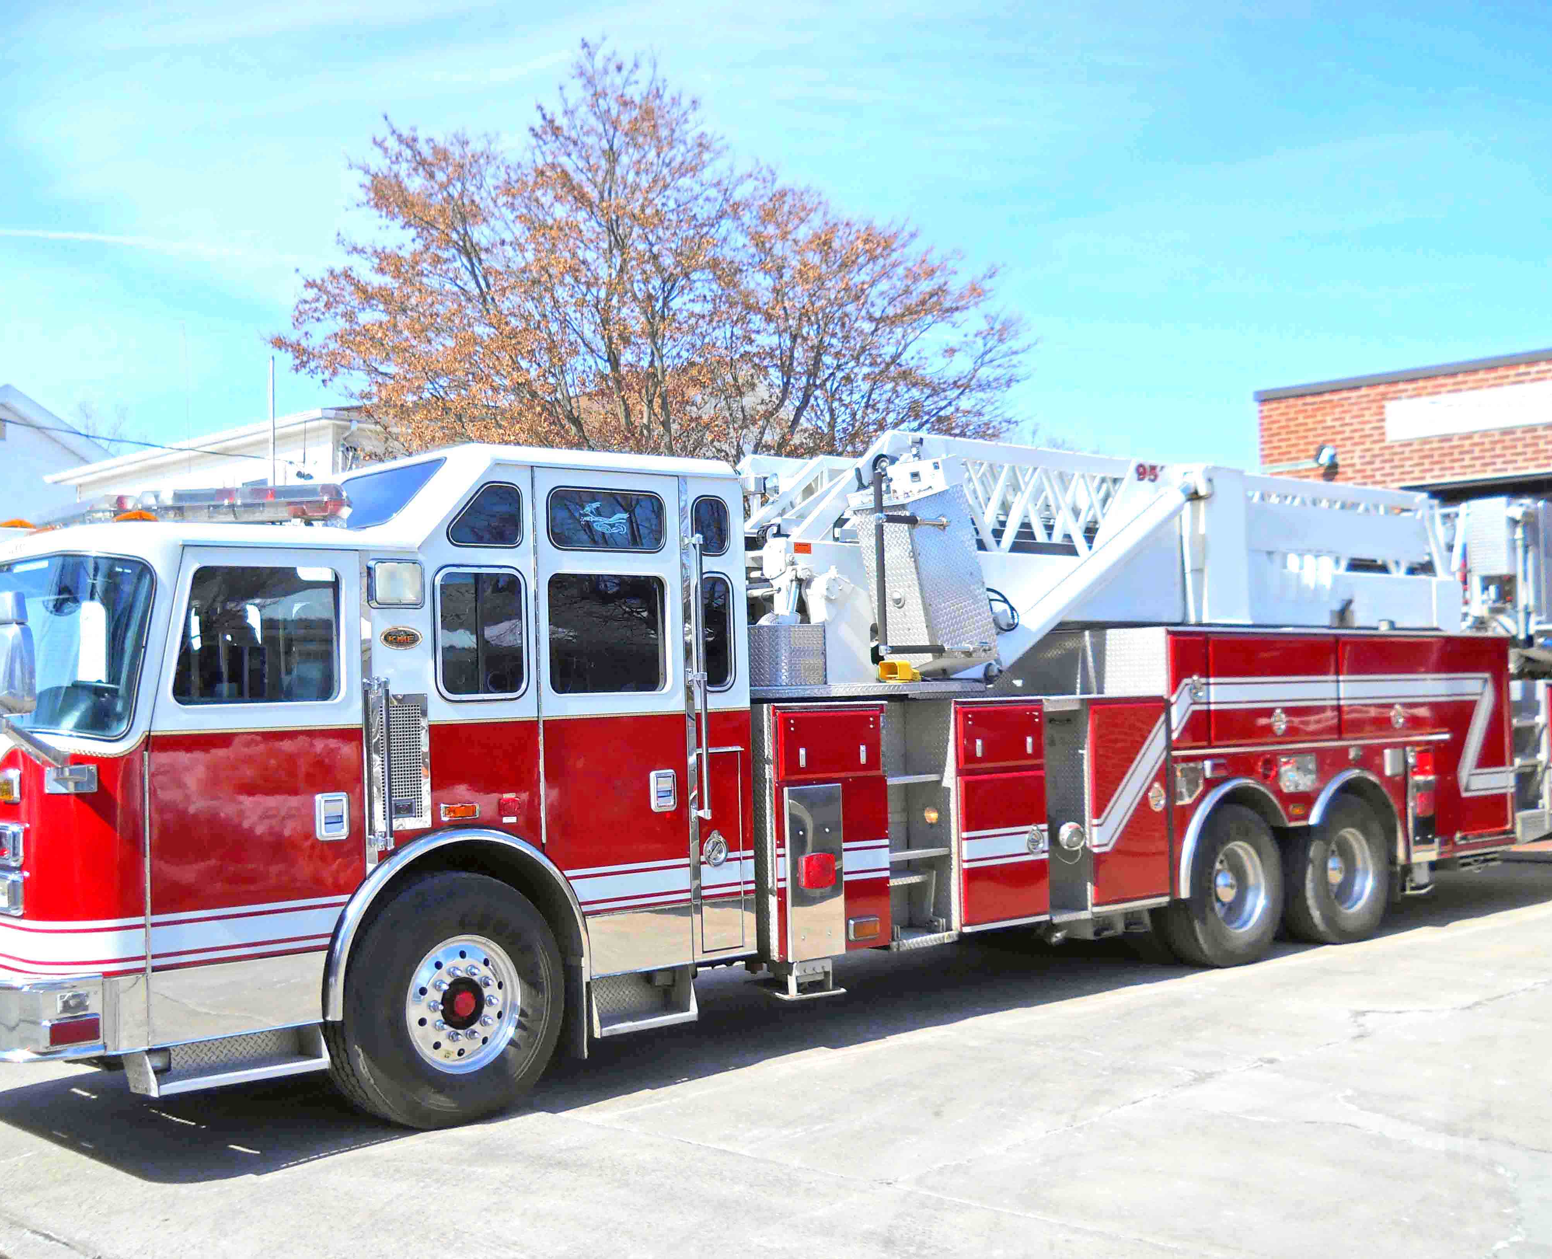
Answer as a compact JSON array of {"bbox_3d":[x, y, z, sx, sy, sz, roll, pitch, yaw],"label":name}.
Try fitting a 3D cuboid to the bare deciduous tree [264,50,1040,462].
[{"bbox_3d":[-1.605,-2.397,23.000,9.600,10.400,9.200,-2,-2,0],"label":"bare deciduous tree"}]

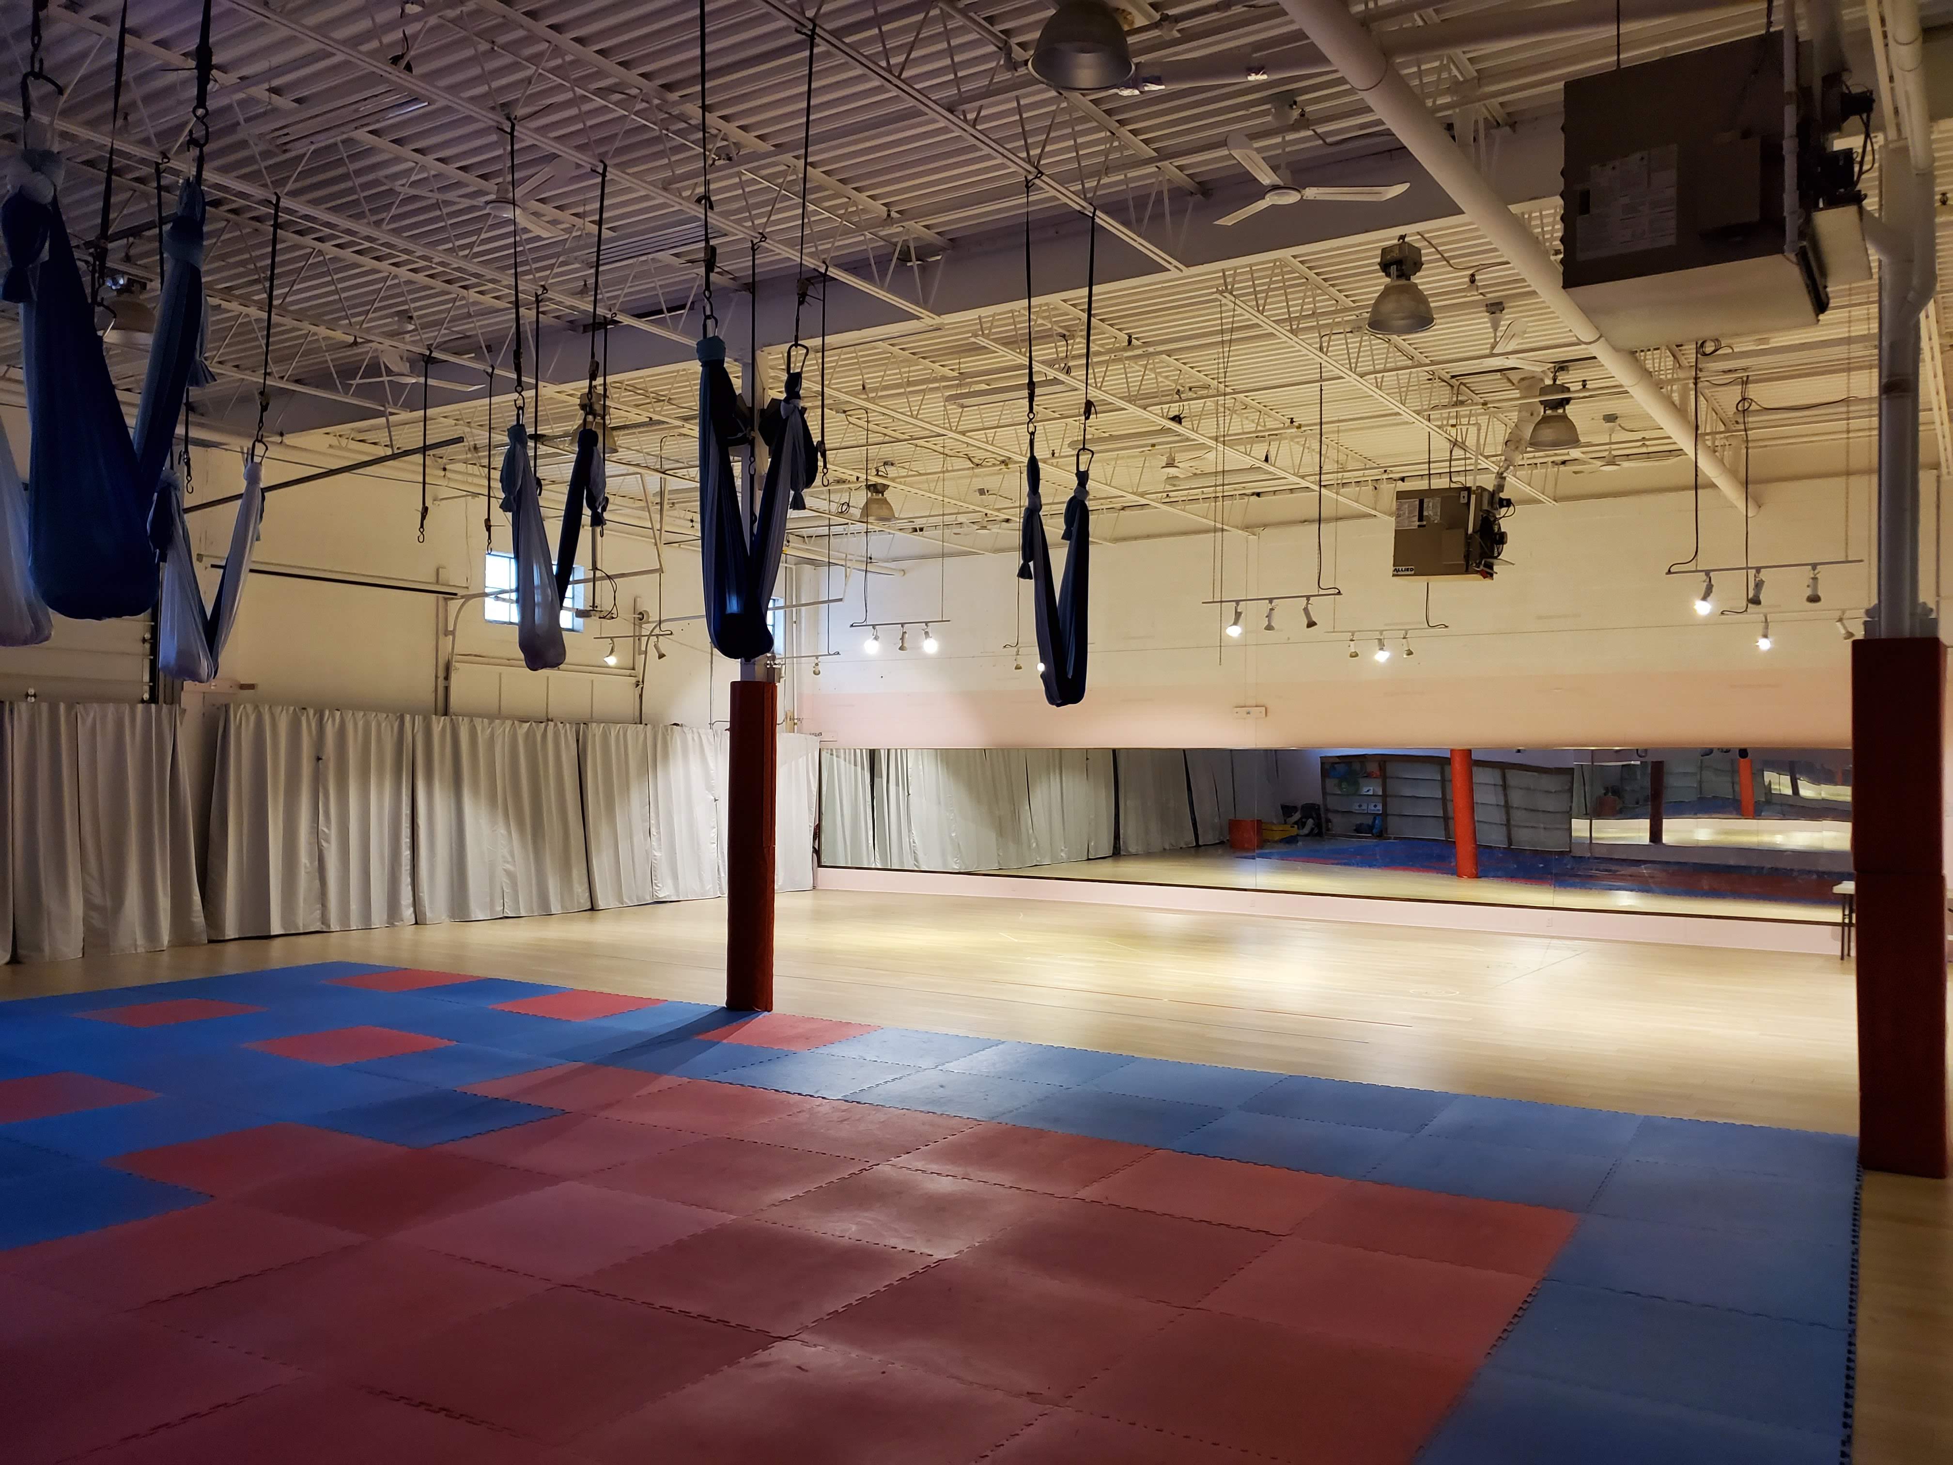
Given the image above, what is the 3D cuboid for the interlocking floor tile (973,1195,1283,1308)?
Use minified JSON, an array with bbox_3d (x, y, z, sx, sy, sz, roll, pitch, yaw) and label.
[{"bbox_3d":[0.587,2.032,5.780,1.000,0.025,1.000,0,-2,30],"label":"interlocking floor tile"}]

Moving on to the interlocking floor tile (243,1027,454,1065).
[{"bbox_3d":[-4.120,2.081,9.704,1.000,0.025,1.000,0,-2,30],"label":"interlocking floor tile"}]

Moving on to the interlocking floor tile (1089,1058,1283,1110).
[{"bbox_3d":[1.231,2.102,8.764,0.987,0.030,0.987,0,-2,31],"label":"interlocking floor tile"}]

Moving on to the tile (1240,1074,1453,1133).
[{"bbox_3d":[2.116,2.127,8.373,1.000,0.030,1.000,0,-2,30],"label":"tile"}]

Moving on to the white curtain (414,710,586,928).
[{"bbox_3d":[-6.015,1.089,18.842,0.150,2.496,2.500,-1,-2,38],"label":"white curtain"}]

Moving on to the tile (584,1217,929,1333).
[{"bbox_3d":[-0.789,2.005,5.429,1.000,0.025,1.000,0,-2,31],"label":"tile"}]

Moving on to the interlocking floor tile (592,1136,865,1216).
[{"bbox_3d":[-1.137,2.041,6.782,1.000,0.025,1.000,0,-2,31],"label":"interlocking floor tile"}]

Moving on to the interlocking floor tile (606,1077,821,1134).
[{"bbox_3d":[-1.495,2.072,8.138,1.000,0.025,1.000,0,-2,30],"label":"interlocking floor tile"}]

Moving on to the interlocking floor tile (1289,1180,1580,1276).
[{"bbox_3d":[1.938,2.061,6.113,1.000,0.030,1.000,0,-2,30],"label":"interlocking floor tile"}]

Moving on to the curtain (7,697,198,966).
[{"bbox_3d":[-8.460,0.929,14.442,0.160,2.446,1.802,0,-2,33],"label":"curtain"}]

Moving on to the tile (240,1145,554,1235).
[{"bbox_3d":[-2.514,2.007,6.432,1.000,0.025,1.000,0,-2,30],"label":"tile"}]

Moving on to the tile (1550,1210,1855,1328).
[{"bbox_3d":[2.760,2.025,5.542,0.987,0.030,0.987,0,-2,31],"label":"tile"}]

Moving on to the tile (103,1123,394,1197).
[{"bbox_3d":[-3.330,1.985,6.833,0.987,0.030,0.987,0,-2,31],"label":"tile"}]

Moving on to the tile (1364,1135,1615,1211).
[{"bbox_3d":[2.441,2.094,6.983,1.000,0.025,1.000,0,-2,31],"label":"tile"}]

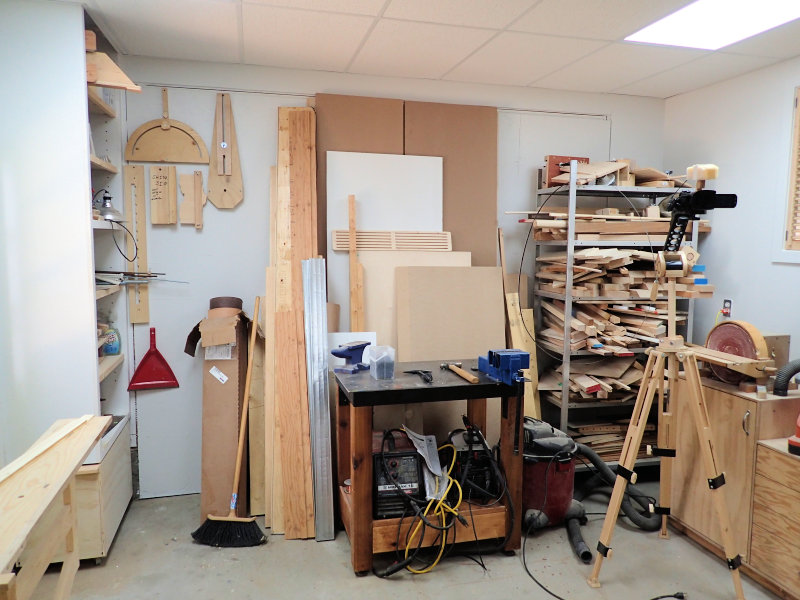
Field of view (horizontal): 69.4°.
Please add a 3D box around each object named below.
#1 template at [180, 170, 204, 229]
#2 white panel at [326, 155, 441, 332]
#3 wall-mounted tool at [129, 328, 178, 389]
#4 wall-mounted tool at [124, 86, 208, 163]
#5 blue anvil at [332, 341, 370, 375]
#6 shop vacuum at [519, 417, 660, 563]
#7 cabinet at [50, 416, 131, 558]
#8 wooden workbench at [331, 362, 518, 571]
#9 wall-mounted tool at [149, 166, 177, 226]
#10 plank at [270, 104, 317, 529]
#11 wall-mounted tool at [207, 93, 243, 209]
[{"bbox_3d":[-1.207,-0.580,3.370,0.128,0.335,0.030,-1,6,-15],"label":"template"},{"bbox_3d":[-0.085,0.130,3.658,0.738,2.070,0.020,-1,3,-15],"label":"white panel"},{"bbox_3d":[-1.451,0.347,3.374,0.275,0.361,0.073,-1,6,-15],"label":"wall-mounted tool"},{"bbox_3d":[-1.327,-0.990,3.277,0.447,0.408,0.032,-1,6,-15],"label":"wall-mounted tool"},{"bbox_3d":[-0.248,0.299,2.955,0.095,0.135,0.228,6,8,44],"label":"blue anvil"},{"bbox_3d":[1.034,0.949,3.209,0.820,0.600,0.660,-1,6,-15],"label":"shop vacuum"},{"bbox_3d":[-1.682,0.989,3.037,0.380,0.520,0.710,-1,6,-15],"label":"cabinet"},{"bbox_3d":[0.118,0.821,3.001,0.852,0.888,0.566,-1,6,-15],"label":"wooden workbench"},{"bbox_3d":[-1.355,-0.599,3.313,0.123,0.324,0.032,-1,6,-15],"label":"wall-mounted tool"},{"bbox_3d":[-0.586,0.060,3.236,0.230,2.420,0.050,1,-9,-15],"label":"plank"},{"bbox_3d":[-1.024,-0.868,3.365,0.202,0.654,0.042,-1,6,-15],"label":"wall-mounted tool"}]

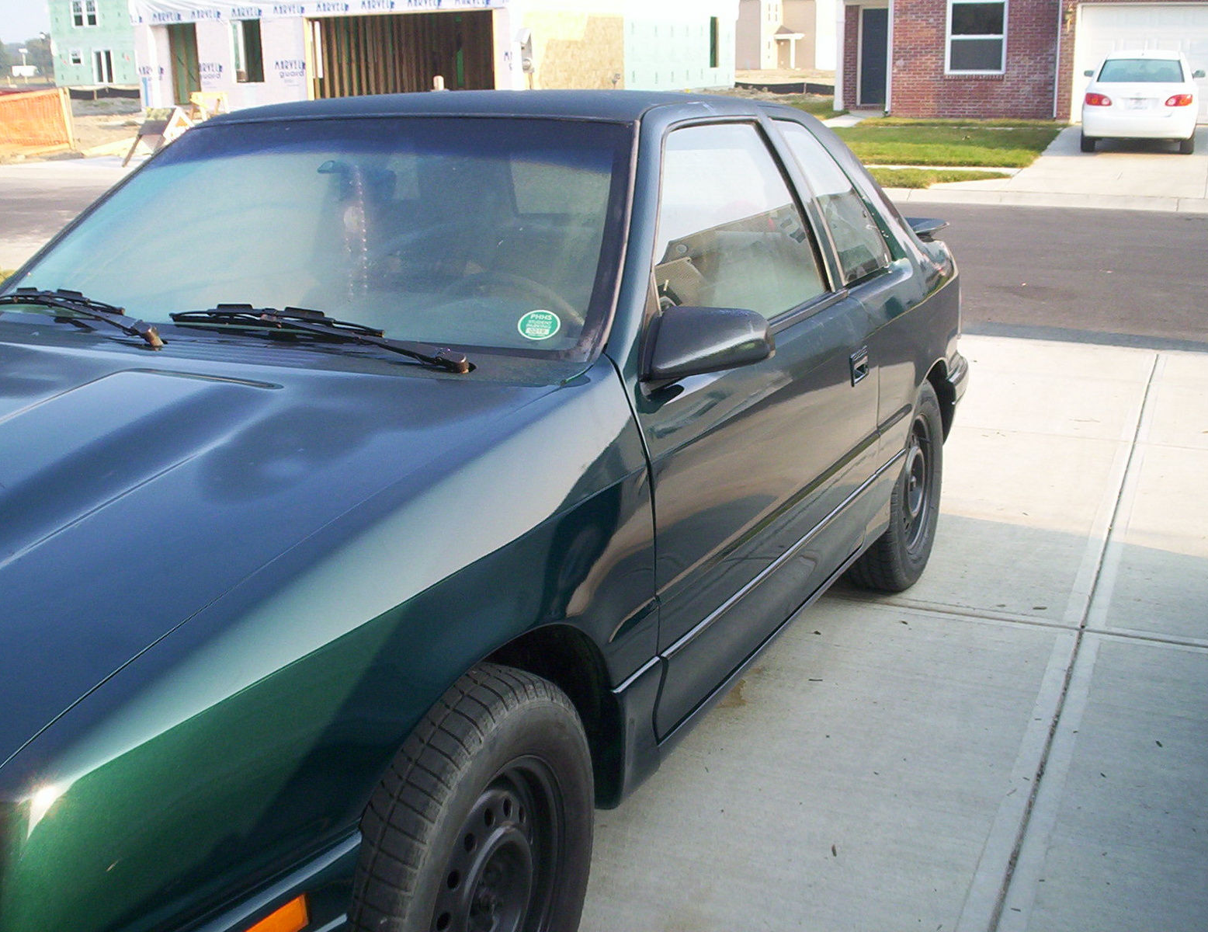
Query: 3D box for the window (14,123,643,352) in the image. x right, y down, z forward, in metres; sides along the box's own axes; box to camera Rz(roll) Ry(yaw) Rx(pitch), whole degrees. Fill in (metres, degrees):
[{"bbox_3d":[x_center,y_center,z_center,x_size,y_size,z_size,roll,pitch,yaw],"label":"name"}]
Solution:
[{"bbox_3d":[-0.540,-0.474,2.591,1.340,0.090,0.610,6,55,24],"label":"window"}]

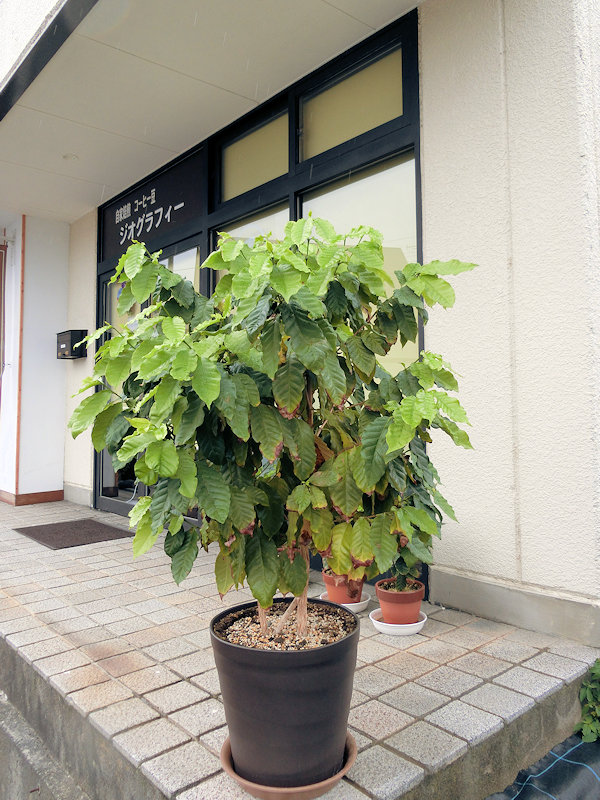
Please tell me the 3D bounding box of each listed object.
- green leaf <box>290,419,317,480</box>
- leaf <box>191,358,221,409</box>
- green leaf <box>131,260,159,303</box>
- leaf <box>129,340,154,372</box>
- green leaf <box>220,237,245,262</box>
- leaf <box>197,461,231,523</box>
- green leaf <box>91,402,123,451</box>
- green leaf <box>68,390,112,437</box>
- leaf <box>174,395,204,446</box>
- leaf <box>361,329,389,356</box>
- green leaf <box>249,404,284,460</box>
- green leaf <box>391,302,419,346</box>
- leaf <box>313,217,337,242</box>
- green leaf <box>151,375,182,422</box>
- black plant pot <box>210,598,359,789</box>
[{"bbox_3d":[0.006,0.097,1.145,0.052,0.128,0.022,-2,-14,-3],"label":"green leaf"},{"bbox_3d":[-0.172,-0.031,1.060,0.051,0.093,0.028,-6,-12,-9],"label":"leaf"},{"bbox_3d":[-0.311,-0.238,1.170,0.051,0.094,0.022,14,-13,-8],"label":"green leaf"},{"bbox_3d":[-0.300,-0.086,1.120,0.046,0.080,0.026,34,-15,0],"label":"leaf"},{"bbox_3d":[-0.131,-0.295,1.140,0.052,0.037,0.022,-41,0,-8],"label":"green leaf"},{"bbox_3d":[-0.157,0.163,1.048,0.060,0.125,0.025,-21,-12,8],"label":"leaf"},{"bbox_3d":[-0.374,0.054,1.140,0.044,0.112,0.022,16,-24,3],"label":"green leaf"},{"bbox_3d":[-0.412,0.026,1.140,0.048,0.114,0.030,33,-23,4],"label":"green leaf"},{"bbox_3d":[-0.206,0.037,1.080,0.044,0.109,0.025,15,-20,5],"label":"leaf"},{"bbox_3d":[0.151,-0.114,1.170,0.041,0.075,0.025,-39,-16,-15],"label":"leaf"},{"bbox_3d":[-0.066,0.061,1.090,0.055,0.108,0.030,-16,-14,-4],"label":"green leaf"},{"bbox_3d":[0.215,-0.157,1.180,0.046,0.097,0.022,-20,-9,-7],"label":"green leaf"},{"bbox_3d":[0.052,-0.373,1.270,0.050,0.072,0.022,-38,0,-28],"label":"leaf"},{"bbox_3d":[-0.266,-0.002,1.155,0.060,0.115,0.025,9,-27,14],"label":"green leaf"},{"bbox_3d":[-0.029,0.668,1.322,0.345,0.318,0.345,0,-2,0],"label":"black plant pot"}]

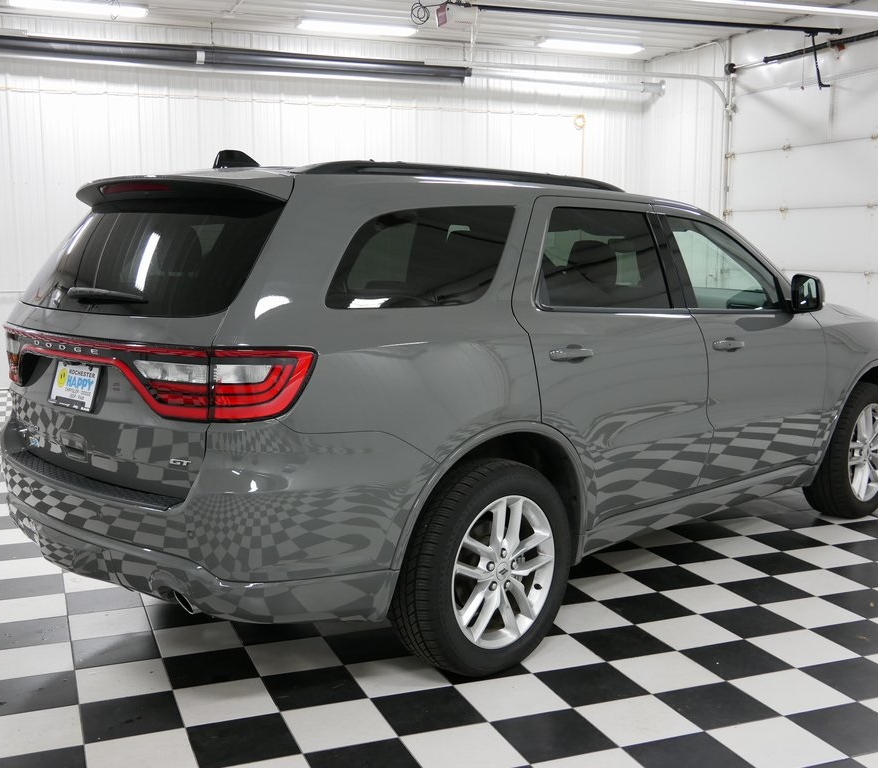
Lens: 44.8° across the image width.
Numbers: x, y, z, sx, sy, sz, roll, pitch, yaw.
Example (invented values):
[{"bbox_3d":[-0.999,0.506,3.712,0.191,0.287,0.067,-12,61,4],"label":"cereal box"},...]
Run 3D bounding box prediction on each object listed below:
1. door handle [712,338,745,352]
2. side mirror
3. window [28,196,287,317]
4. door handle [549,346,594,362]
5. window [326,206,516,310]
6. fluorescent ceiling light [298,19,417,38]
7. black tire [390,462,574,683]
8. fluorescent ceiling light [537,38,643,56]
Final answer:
[{"bbox_3d":[1.269,-0.168,4.655,0.060,0.045,0.235,7,11,44],"label":"door handle"},{"bbox_3d":[1.727,-0.426,5.017,0.205,0.190,0.140,7,11,44],"label":"side mirror"},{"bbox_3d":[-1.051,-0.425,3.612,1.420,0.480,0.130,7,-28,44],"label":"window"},{"bbox_3d":[0.485,-0.104,3.866,0.060,0.045,0.235,7,11,44],"label":"door handle"},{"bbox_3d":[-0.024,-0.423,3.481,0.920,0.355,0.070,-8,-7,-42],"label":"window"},{"bbox_3d":[-0.861,-3.736,11.200,1.250,0.090,0.270,-3,8,-21],"label":"fluorescent ceiling light"},{"bbox_3d":[0.159,0.646,3.815,0.262,0.765,0.770,7,11,44],"label":"black tire"},{"bbox_3d":[1.726,-3.865,12.195,1.250,0.090,0.270,-3,8,-21],"label":"fluorescent ceiling light"}]

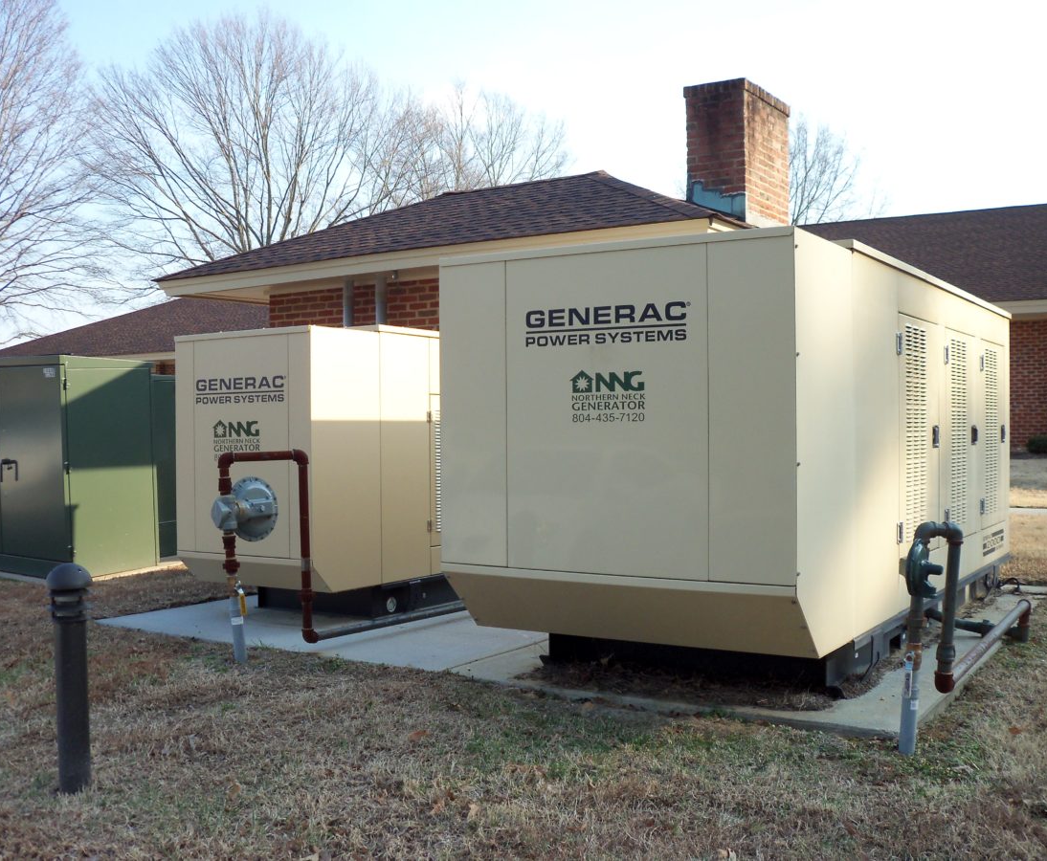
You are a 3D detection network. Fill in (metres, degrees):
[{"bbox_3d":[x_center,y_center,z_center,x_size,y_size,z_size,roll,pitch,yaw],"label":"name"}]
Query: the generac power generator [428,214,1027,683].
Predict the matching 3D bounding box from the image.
[{"bbox_3d":[1.470,0.111,6.196,1.530,1.798,4.376,0,0,32],"label":"generac power generator"}]

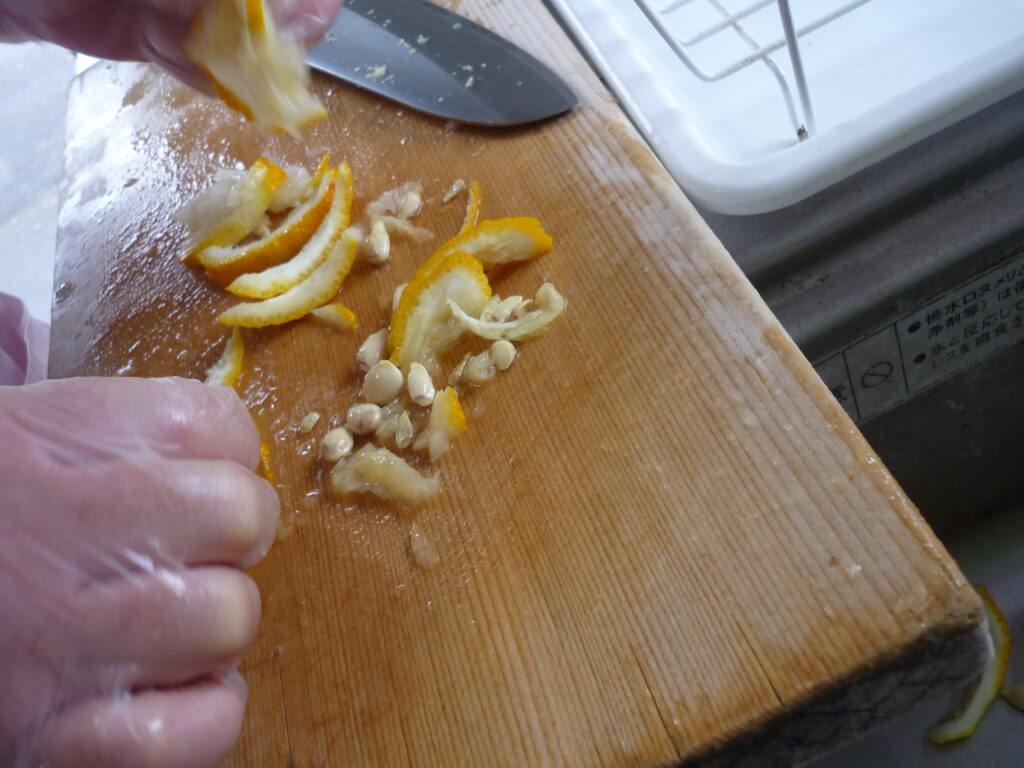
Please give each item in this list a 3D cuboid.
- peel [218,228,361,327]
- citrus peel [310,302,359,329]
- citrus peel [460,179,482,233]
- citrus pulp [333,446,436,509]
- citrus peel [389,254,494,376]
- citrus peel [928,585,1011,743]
[{"bbox_3d":[-0.067,-0.027,0.298,0.051,0.009,0.022,-32,47,3],"label":"peel"},{"bbox_3d":[-0.053,-0.020,0.288,0.022,0.006,0.008,16,65,36],"label":"citrus peel"},{"bbox_3d":[-0.012,-0.054,0.292,0.005,0.005,0.024,-8,52,23],"label":"citrus peel"},{"bbox_3d":[-0.033,0.023,0.242,0.030,0.009,0.013,4,58,31],"label":"citrus pulp"},{"bbox_3d":[-0.020,-0.018,0.263,0.036,0.014,0.019,-48,48,-12],"label":"citrus peel"},{"bbox_3d":[0.162,0.099,0.343,0.018,0.010,0.059,14,63,35],"label":"citrus peel"}]

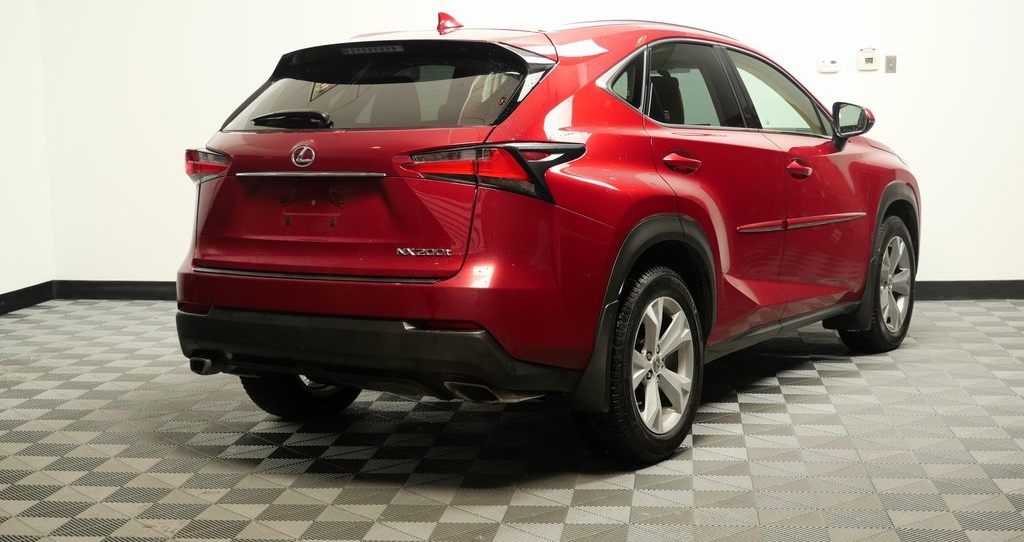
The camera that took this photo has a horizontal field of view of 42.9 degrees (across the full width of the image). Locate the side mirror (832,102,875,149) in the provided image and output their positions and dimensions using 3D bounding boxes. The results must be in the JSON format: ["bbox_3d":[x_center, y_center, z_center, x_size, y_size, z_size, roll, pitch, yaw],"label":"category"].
[{"bbox_3d":[1.585,-0.683,6.034,0.220,0.210,0.170,3,7,34],"label":"side mirror"}]

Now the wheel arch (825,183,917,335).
[{"bbox_3d":[1.903,-0.115,6.771,0.220,0.690,1.000,2,7,33],"label":"wheel arch"}]

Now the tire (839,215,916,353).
[{"bbox_3d":[1.935,0.068,6.930,0.230,0.715,0.715,3,7,34],"label":"tire"}]

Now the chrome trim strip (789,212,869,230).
[{"bbox_3d":[1.441,-0.239,5.912,0.030,0.045,1.020,2,5,33],"label":"chrome trim strip"}]

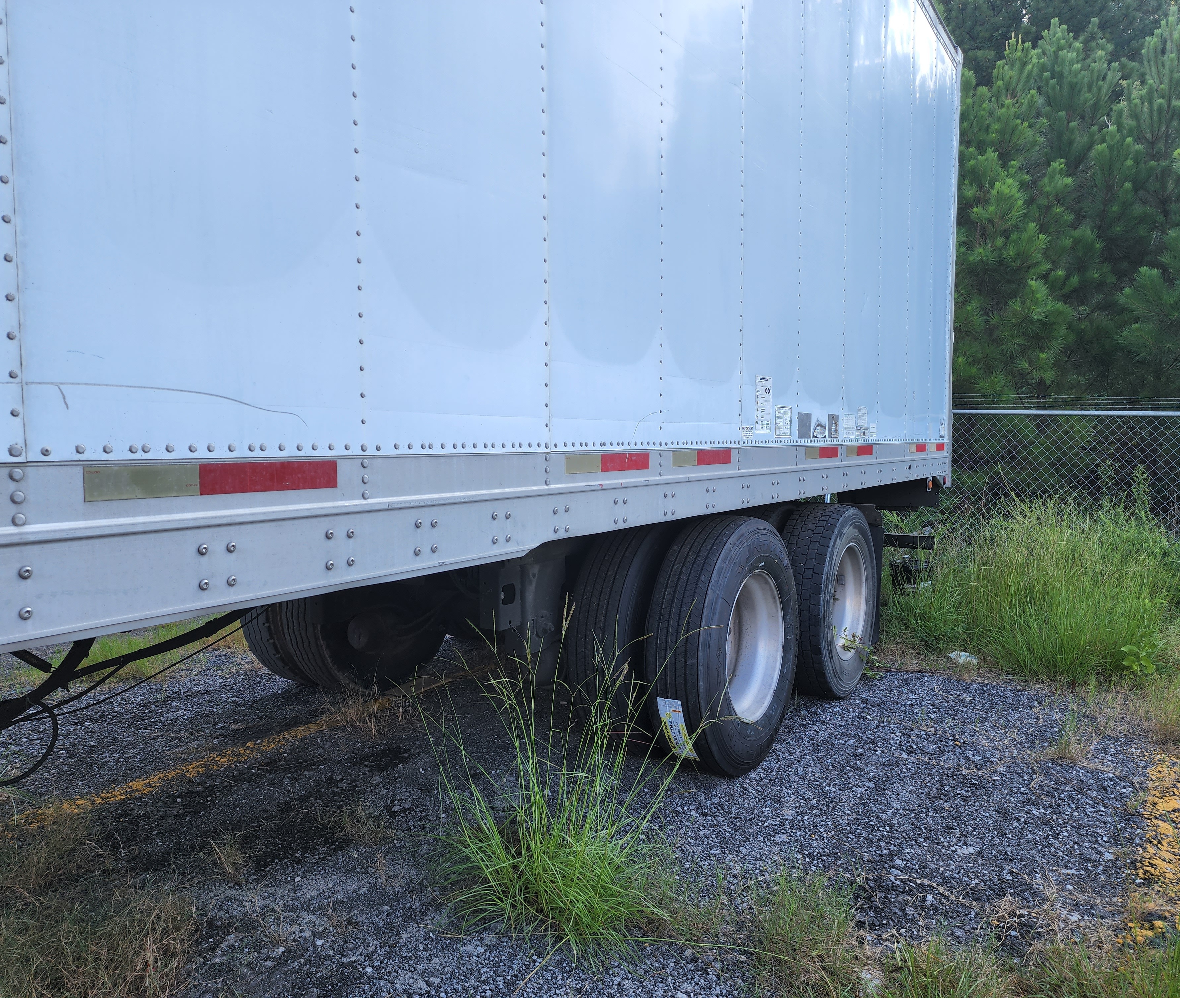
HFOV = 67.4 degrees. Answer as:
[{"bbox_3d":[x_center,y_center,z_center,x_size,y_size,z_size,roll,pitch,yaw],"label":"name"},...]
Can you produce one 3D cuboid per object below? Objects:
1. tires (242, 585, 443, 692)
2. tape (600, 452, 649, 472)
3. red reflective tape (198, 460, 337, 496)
[{"bbox_3d":[-1.233,0.480,4.622,0.610,0.980,0.990,1,4,32],"label":"tires"},{"bbox_3d":[0.106,-0.105,2.532,0.004,0.050,0.279,2,4,32],"label":"tape"},{"bbox_3d":[-0.540,-0.038,1.515,0.004,0.050,0.279,2,4,32],"label":"red reflective tape"}]

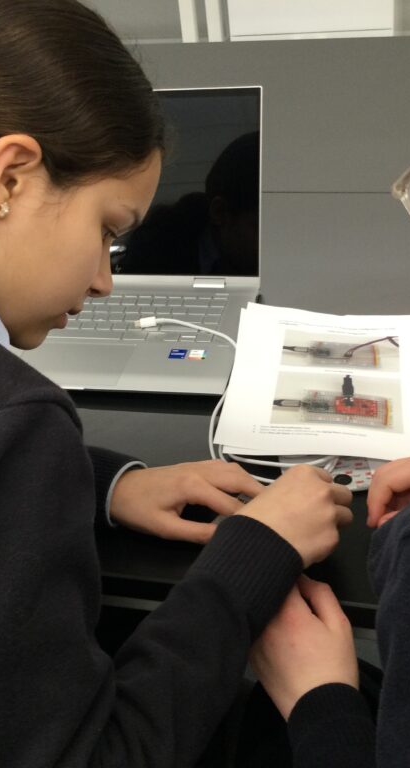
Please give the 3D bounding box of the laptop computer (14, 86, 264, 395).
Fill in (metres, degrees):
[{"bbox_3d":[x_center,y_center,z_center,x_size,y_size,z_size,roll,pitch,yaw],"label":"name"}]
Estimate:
[{"bbox_3d":[-0.130,-0.171,1.043,0.358,0.230,0.335,2,33,12],"label":"laptop computer"}]

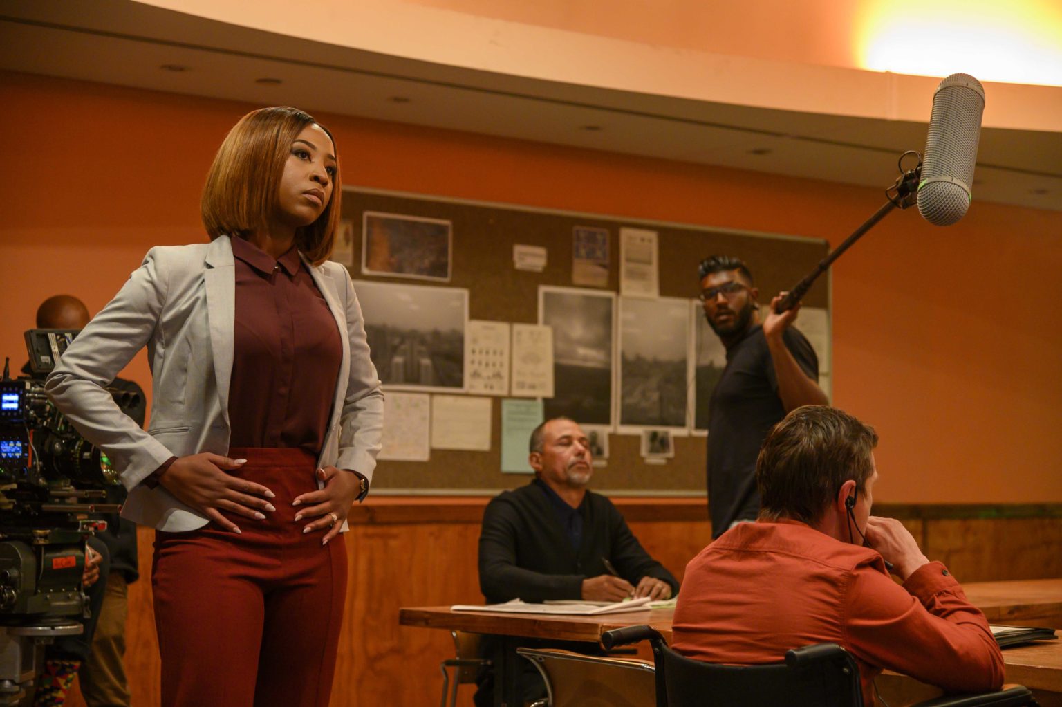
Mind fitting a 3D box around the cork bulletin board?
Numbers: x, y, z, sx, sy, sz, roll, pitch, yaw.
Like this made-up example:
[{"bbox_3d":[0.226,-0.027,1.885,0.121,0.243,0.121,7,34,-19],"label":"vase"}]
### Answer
[{"bbox_3d":[0.203,-0.001,8.250,3.000,1.202,0.030,3,-4,-36],"label":"cork bulletin board"}]

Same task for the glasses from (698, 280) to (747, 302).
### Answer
[{"bbox_3d":[0.617,-0.186,5.991,0.142,0.045,0.140,-13,-10,28],"label":"glasses"}]

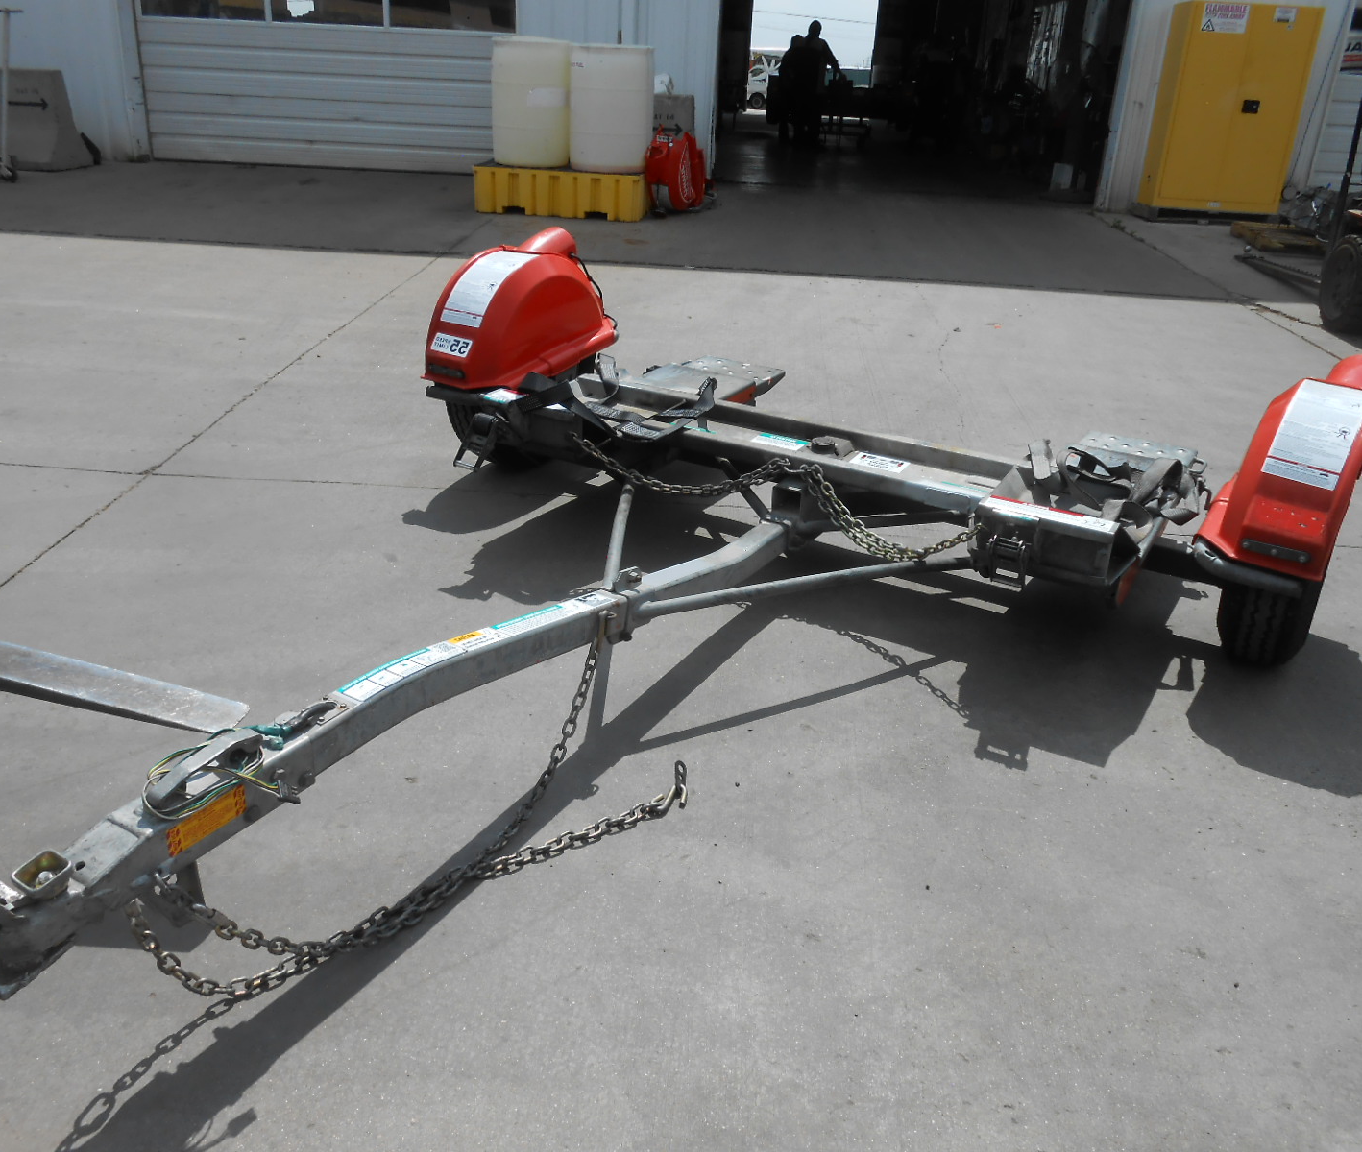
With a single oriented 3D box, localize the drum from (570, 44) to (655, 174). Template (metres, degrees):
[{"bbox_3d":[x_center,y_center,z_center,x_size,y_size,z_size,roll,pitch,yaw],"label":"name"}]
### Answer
[{"bbox_3d":[-0.512,-3.481,8.557,0.600,0.870,0.600,5,26,4],"label":"drum"}]

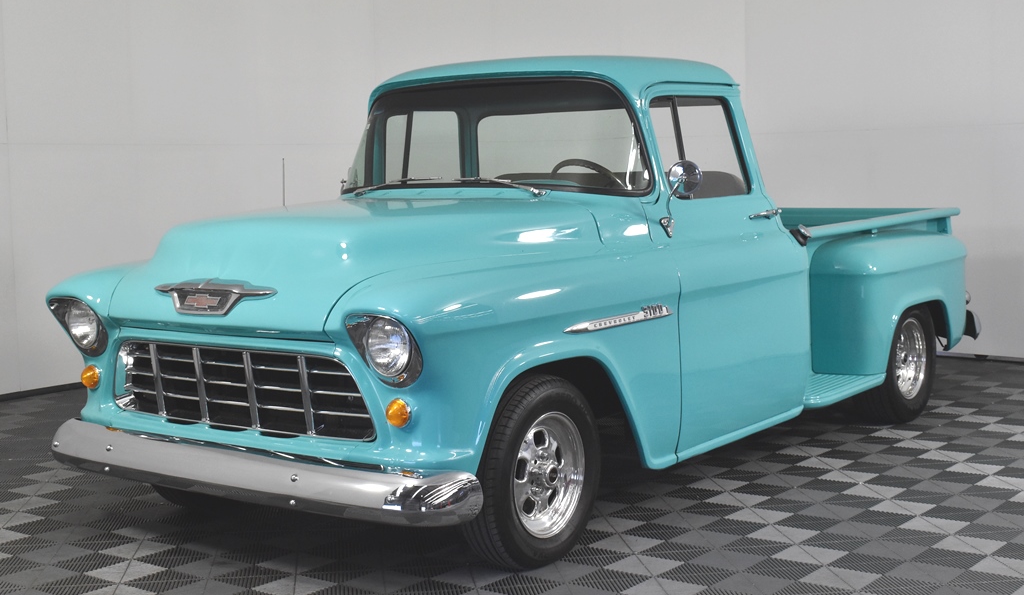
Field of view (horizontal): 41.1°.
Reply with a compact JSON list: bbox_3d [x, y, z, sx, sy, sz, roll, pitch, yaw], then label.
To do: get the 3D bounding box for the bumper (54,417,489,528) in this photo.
[{"bbox_3d":[-0.928,0.551,4.532,1.862,0.186,0.392,2,6,39],"label":"bumper"}]

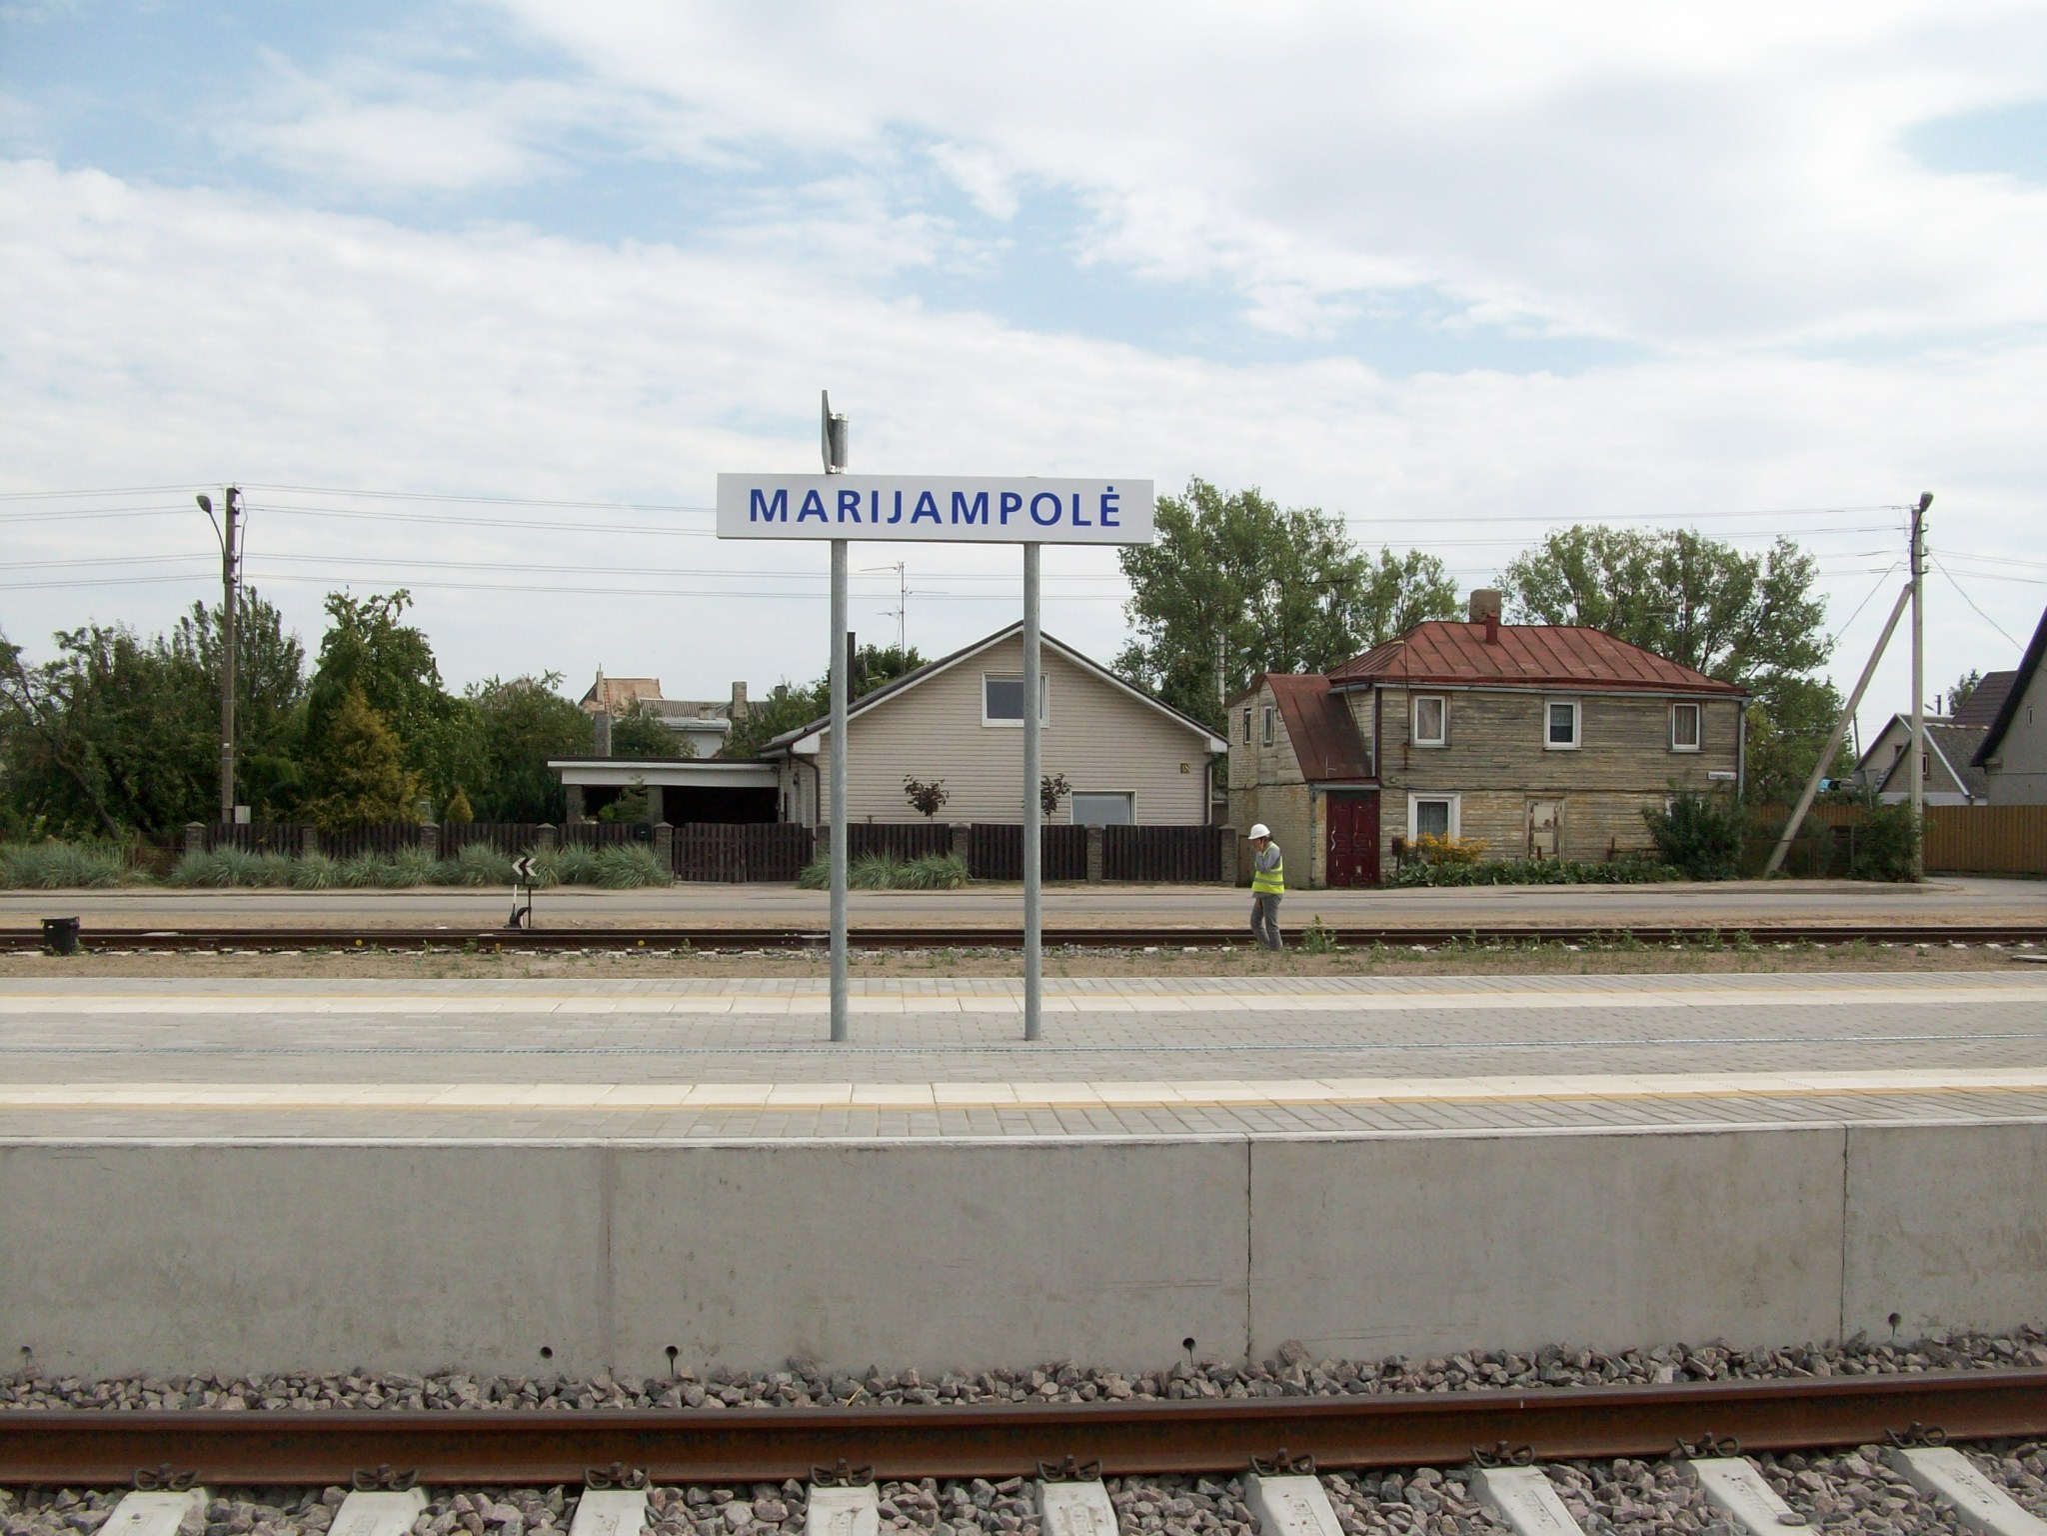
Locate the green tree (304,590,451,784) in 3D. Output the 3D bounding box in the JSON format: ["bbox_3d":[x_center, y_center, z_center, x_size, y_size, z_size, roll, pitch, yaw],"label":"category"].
[{"bbox_3d":[-17.696,-0.964,55.000,4.100,7.830,4.000,0,-1,-4],"label":"green tree"}]

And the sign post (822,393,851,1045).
[{"bbox_3d":[-0.880,-0.250,9.530,0.140,3.080,0.160,0,-1,-4],"label":"sign post"}]

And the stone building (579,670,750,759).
[{"bbox_3d":[-14.400,-0.200,80.000,7.500,7.300,8.000,0,-1,-6],"label":"stone building"}]

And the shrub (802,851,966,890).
[{"bbox_3d":[-3.348,2.449,48.100,3.850,0.970,1.400,0,-1,-4],"label":"shrub"}]

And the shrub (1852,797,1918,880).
[{"bbox_3d":[21.270,1.820,49.600,1.700,2.050,1.600,0,-1,-4],"label":"shrub"}]

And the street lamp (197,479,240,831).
[{"bbox_3d":[-19.000,-2.000,47.500,1.000,9.300,0.800,0,-1,-4],"label":"street lamp"}]

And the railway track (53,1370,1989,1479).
[{"bbox_3d":[0.103,1.783,5.347,5.600,0.170,0.160,0,-1,-4],"label":"railway track"}]

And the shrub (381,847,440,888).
[{"bbox_3d":[-14.459,2.338,47.400,1.370,0.970,1.200,0,-1,-4],"label":"shrub"}]

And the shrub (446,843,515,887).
[{"bbox_3d":[-12.230,2.150,45.200,1.550,1.000,1.300,0,-1,-4],"label":"shrub"}]

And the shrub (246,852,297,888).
[{"bbox_3d":[-17.627,2.379,47.100,1.200,0.850,1.100,0,-1,-4],"label":"shrub"}]

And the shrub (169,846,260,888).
[{"bbox_3d":[-18.954,2.299,47.000,2.100,1.000,1.400,0,-1,-4],"label":"shrub"}]

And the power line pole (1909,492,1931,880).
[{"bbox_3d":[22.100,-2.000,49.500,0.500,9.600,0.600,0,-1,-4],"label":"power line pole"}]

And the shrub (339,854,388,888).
[{"bbox_3d":[-14.650,2.270,44.600,1.150,0.800,1.100,0,-1,-4],"label":"shrub"}]

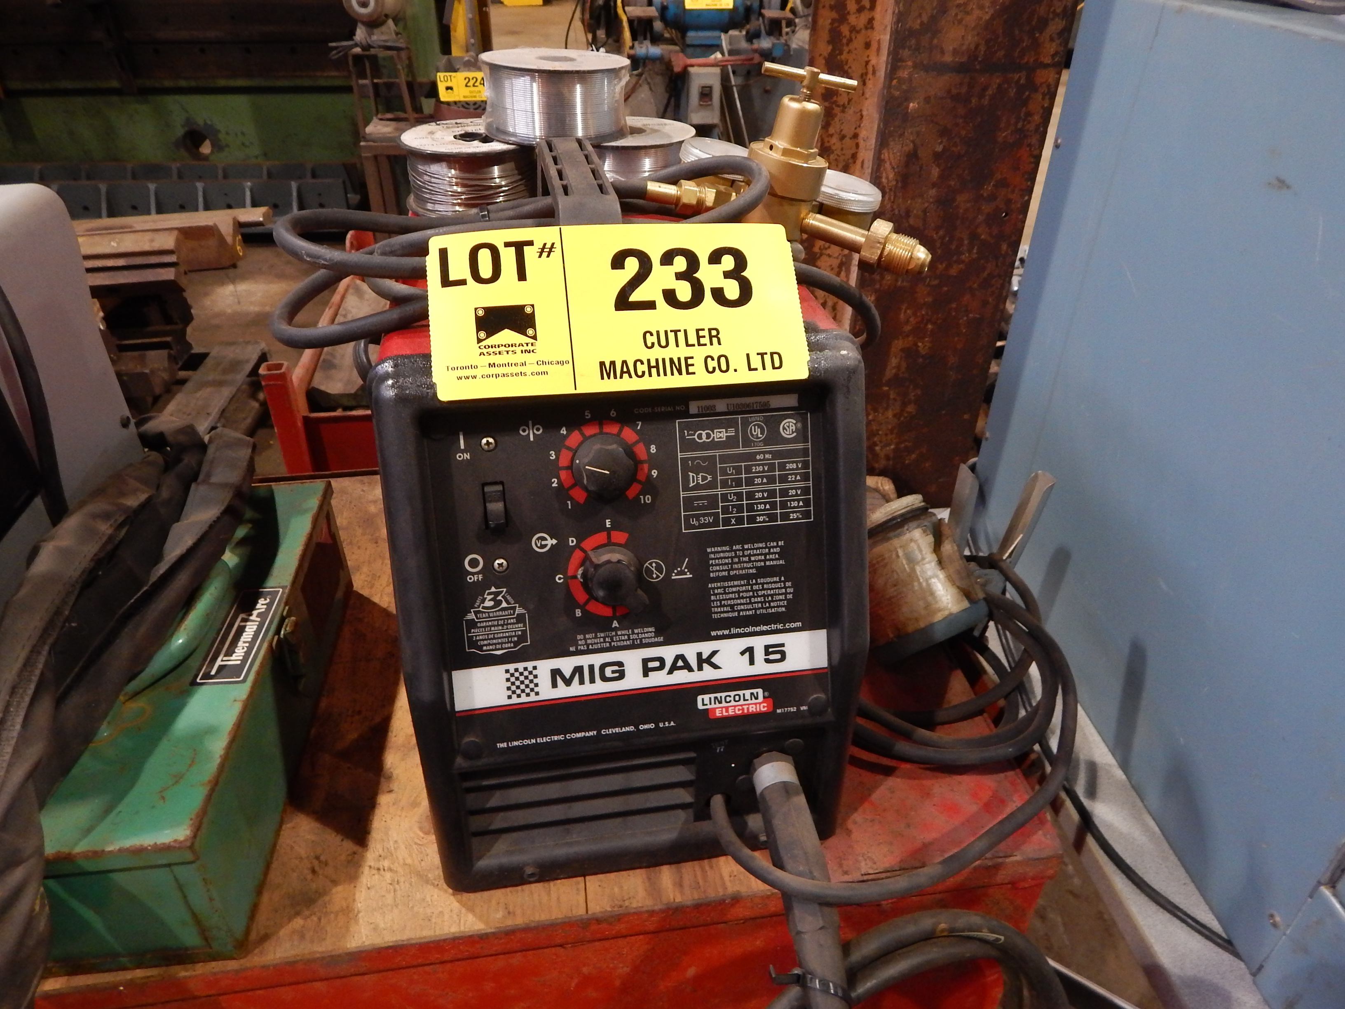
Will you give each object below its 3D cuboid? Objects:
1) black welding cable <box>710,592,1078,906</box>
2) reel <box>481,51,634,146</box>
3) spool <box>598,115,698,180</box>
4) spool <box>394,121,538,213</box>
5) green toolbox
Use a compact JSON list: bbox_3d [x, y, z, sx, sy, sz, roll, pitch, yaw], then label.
[{"bbox_3d":[0.162,0.155,0.597,0.280,0.090,0.235,-4,35,-7],"label":"black welding cable"},{"bbox_3d":[-0.079,-0.280,0.587,0.102,0.046,0.102,-4,35,-7],"label":"reel"},{"bbox_3d":[-0.033,-0.257,0.650,0.101,0.046,0.101,-4,35,-7],"label":"spool"},{"bbox_3d":[-0.147,-0.243,0.625,0.102,0.047,0.102,-4,35,-7],"label":"spool"},{"bbox_3d":[-0.335,0.123,0.599,0.136,0.120,0.345,-3,34,-6],"label":"green toolbox"}]

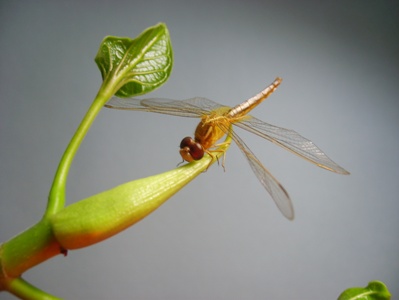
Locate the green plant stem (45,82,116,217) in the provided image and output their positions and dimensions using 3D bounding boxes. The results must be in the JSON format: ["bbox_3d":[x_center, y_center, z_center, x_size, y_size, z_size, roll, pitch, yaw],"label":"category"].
[{"bbox_3d":[-0.032,0.000,0.105,0.006,0.038,0.005,25,0,0],"label":"green plant stem"}]

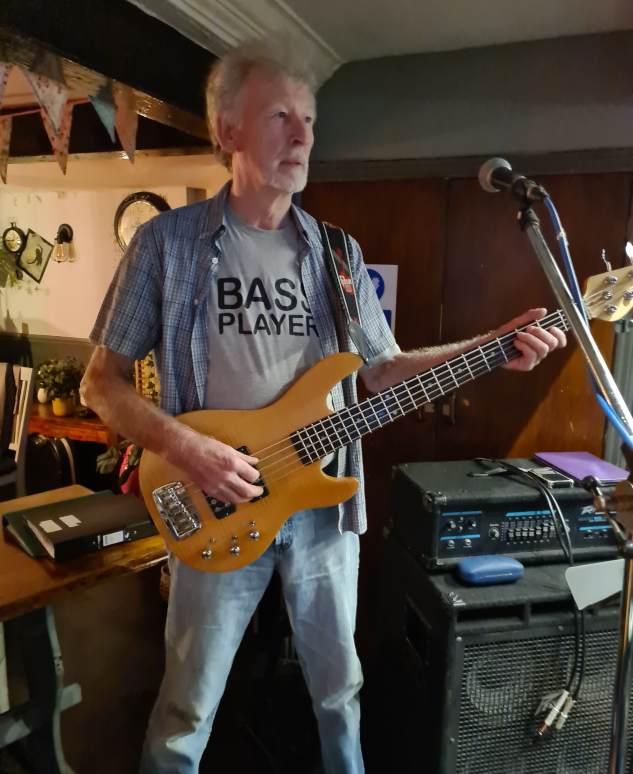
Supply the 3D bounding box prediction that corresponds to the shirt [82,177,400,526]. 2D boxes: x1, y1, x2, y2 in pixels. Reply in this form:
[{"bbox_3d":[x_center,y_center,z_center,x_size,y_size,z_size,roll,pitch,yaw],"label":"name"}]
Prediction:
[{"bbox_3d":[-0.160,-0.070,1.400,0.680,0.750,0.330,-1,9,-12],"label":"shirt"}]

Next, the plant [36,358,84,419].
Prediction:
[{"bbox_3d":[-1.250,0.000,3.100,0.230,0.280,0.230,-3,10,-22],"label":"plant"}]

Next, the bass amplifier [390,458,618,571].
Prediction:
[{"bbox_3d":[0.550,0.349,1.833,0.590,0.207,0.308,-1,9,-12],"label":"bass amplifier"}]

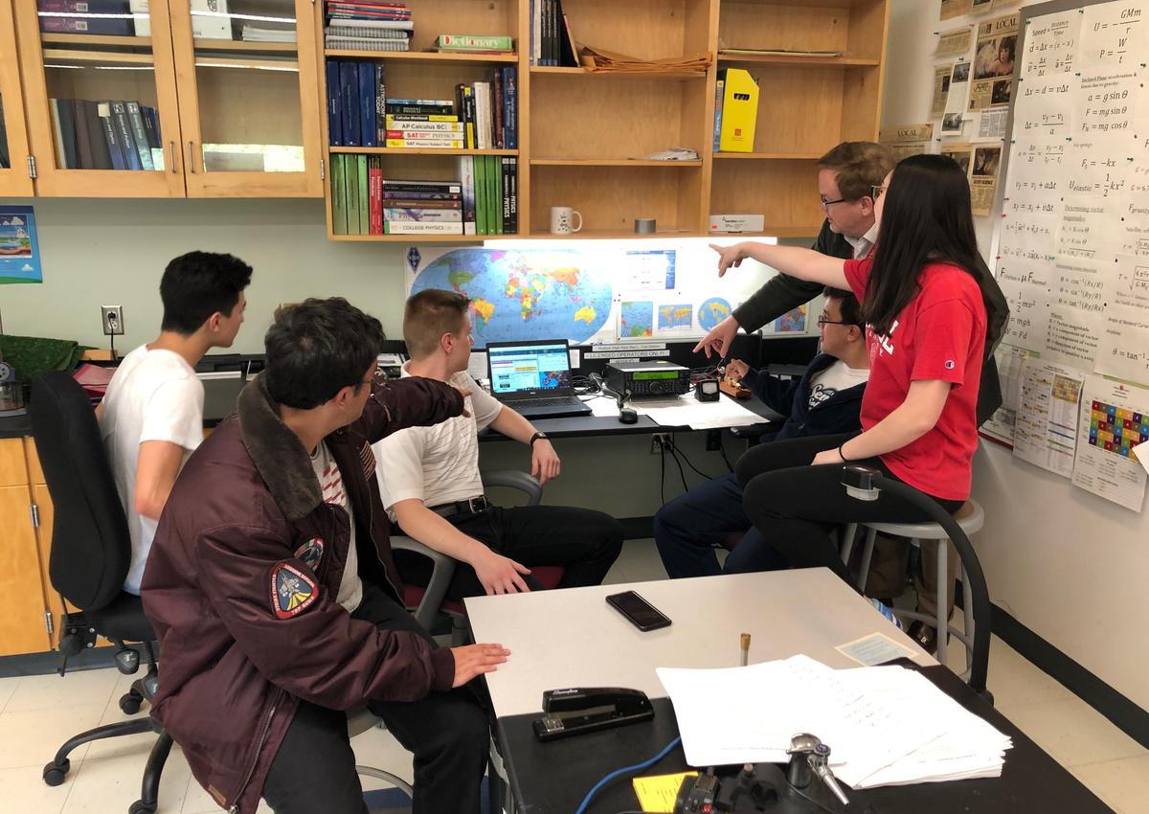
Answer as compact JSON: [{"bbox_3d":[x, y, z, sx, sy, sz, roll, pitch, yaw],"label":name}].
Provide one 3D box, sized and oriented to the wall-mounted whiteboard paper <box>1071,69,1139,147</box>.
[{"bbox_3d":[1.630,-0.927,2.857,0.010,0.207,0.270,-3,15,-12],"label":"wall-mounted whiteboard paper"}]

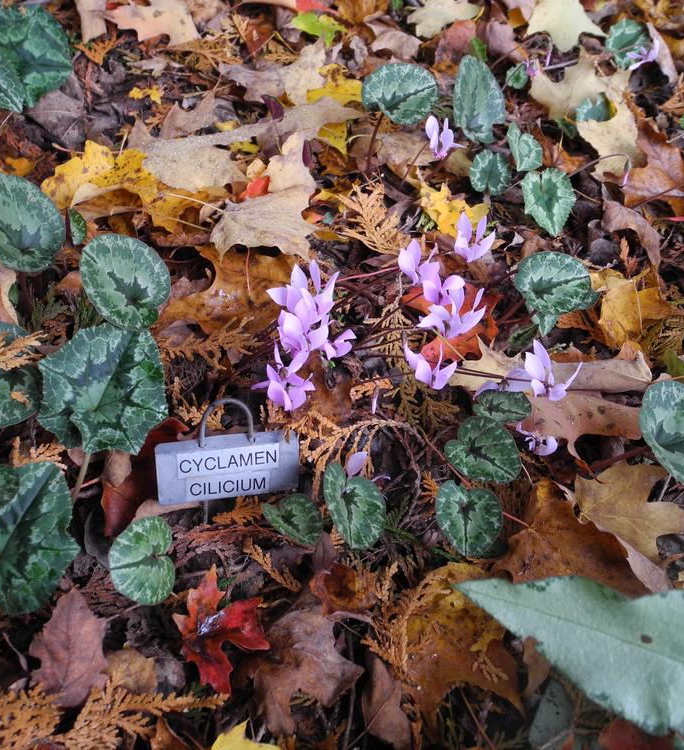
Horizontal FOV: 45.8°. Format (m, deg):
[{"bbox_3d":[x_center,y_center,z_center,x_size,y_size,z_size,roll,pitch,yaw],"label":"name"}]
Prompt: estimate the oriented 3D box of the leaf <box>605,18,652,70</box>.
[{"bbox_3d":[0.270,-0.314,0.763,0.042,0.008,0.043,-36,76,3],"label":"leaf"}]

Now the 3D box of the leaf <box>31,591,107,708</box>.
[{"bbox_3d":[-0.130,0.129,0.387,0.037,0.014,0.055,-1,60,-4],"label":"leaf"}]

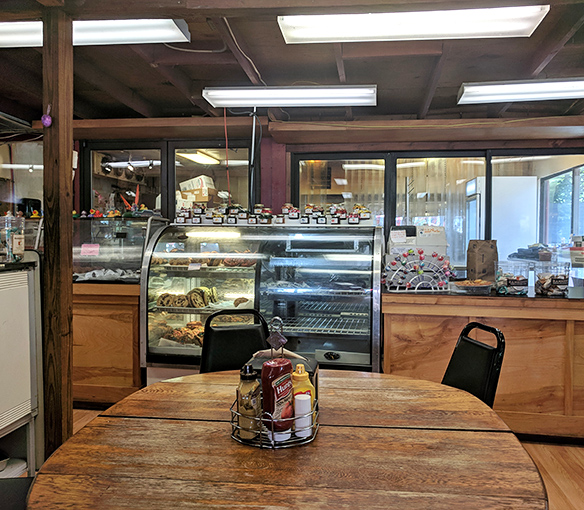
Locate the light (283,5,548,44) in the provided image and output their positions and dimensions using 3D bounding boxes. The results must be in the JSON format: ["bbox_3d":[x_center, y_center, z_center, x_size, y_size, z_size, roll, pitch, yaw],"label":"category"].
[{"bbox_3d":[0.563,-1.130,2.492,1.230,0.075,0.270,1,3,9],"label":"light"}]

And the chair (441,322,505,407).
[{"bbox_3d":[0.541,0.731,2.022,0.540,0.890,0.440,0,3,-18],"label":"chair"}]

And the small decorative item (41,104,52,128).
[{"bbox_3d":[-1.252,-0.706,2.604,0.058,0.120,0.050,1,3,9],"label":"small decorative item"}]

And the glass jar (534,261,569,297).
[{"bbox_3d":[1.675,0.159,3.294,0.168,0.205,0.165,1,2,9],"label":"glass jar"}]

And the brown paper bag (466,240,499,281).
[{"bbox_3d":[1.430,0.055,3.832,0.210,0.325,0.140,1,3,9],"label":"brown paper bag"}]

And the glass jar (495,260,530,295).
[{"bbox_3d":[1.441,0.154,3.337,0.168,0.205,0.165,1,2,9],"label":"glass jar"}]

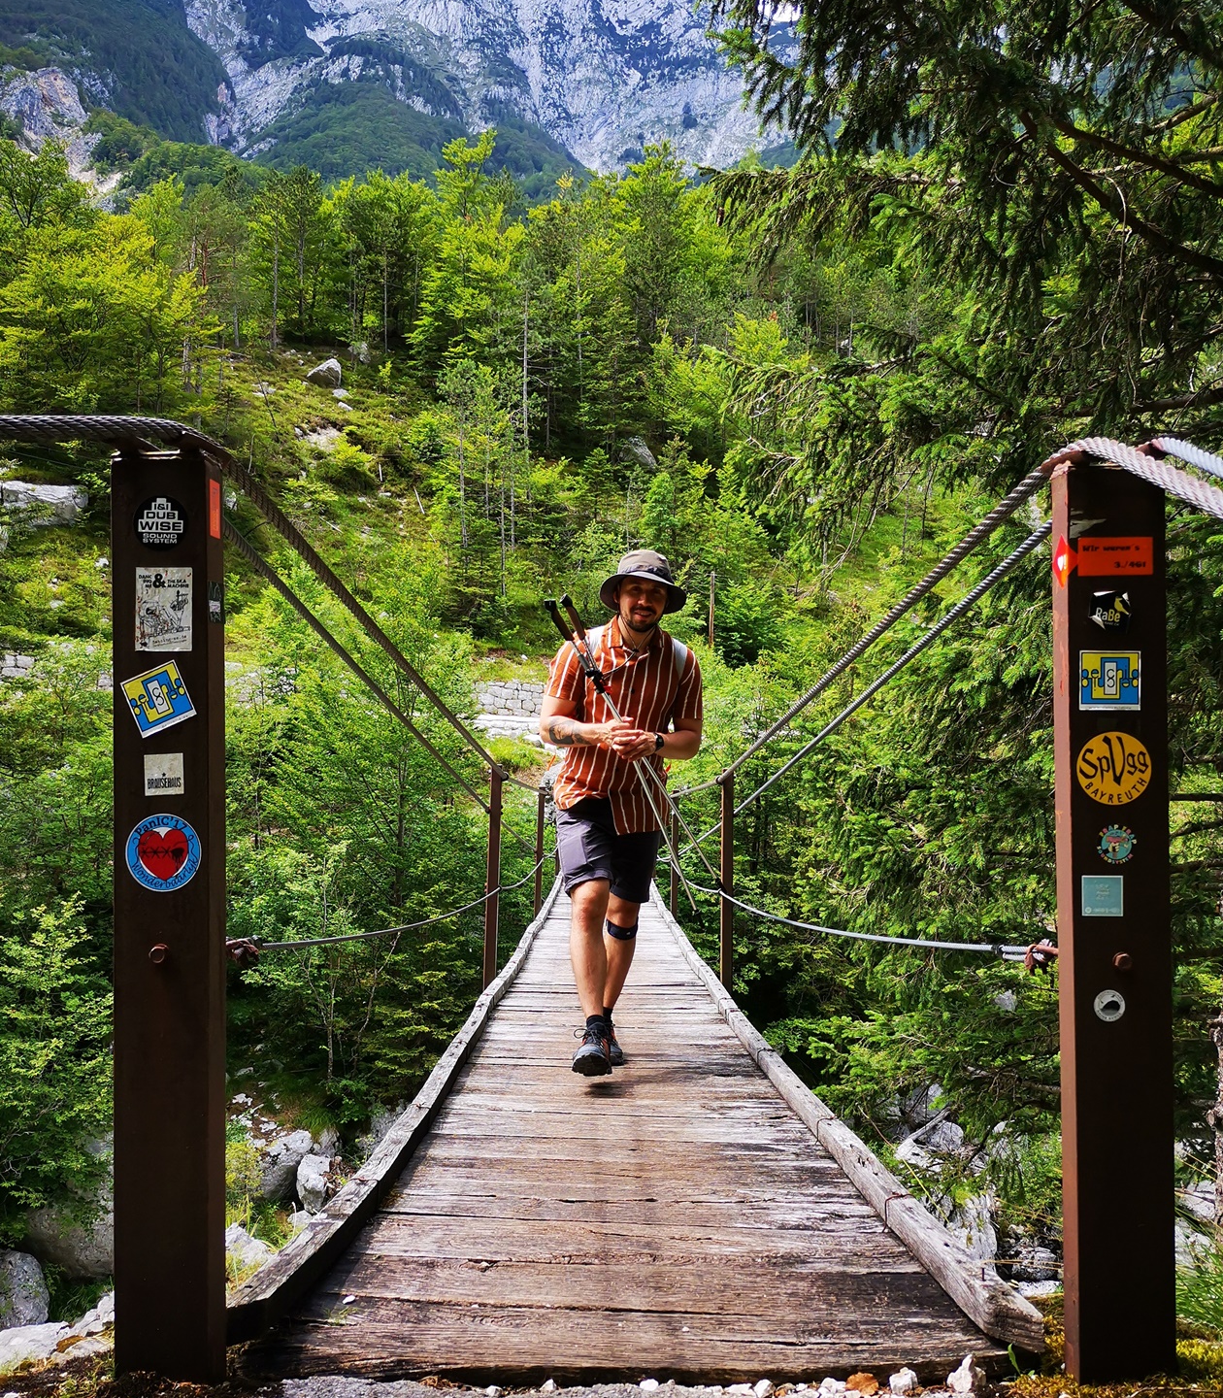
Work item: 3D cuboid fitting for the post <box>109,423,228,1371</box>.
[{"bbox_3d":[-0.595,0.285,1.720,0.125,1.233,0.071,0,-1,0],"label":"post"}]

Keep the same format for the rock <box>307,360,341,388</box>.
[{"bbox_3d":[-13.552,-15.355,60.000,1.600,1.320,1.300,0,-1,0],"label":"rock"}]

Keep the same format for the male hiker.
[{"bbox_3d":[0.032,0.374,4.178,0.530,1.713,0.594,0,-1,-5],"label":"male hiker"}]

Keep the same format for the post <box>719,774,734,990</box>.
[{"bbox_3d":[0.591,0.940,6.514,0.059,1.129,0.059,0,-1,0],"label":"post"}]

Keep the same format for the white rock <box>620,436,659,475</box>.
[{"bbox_3d":[1.077,-9.615,50.000,1.450,1.500,1.300,0,-1,0],"label":"white rock"}]

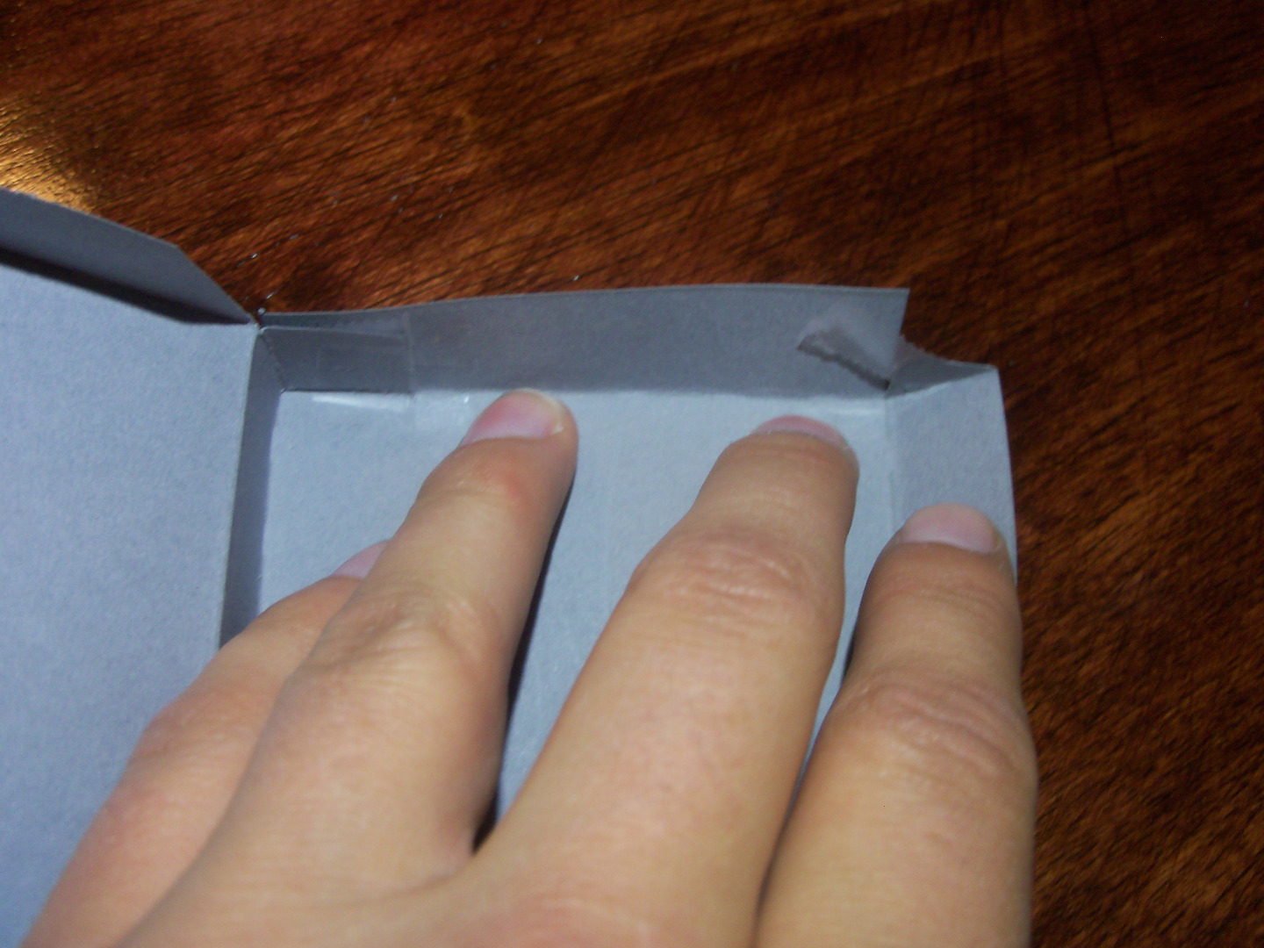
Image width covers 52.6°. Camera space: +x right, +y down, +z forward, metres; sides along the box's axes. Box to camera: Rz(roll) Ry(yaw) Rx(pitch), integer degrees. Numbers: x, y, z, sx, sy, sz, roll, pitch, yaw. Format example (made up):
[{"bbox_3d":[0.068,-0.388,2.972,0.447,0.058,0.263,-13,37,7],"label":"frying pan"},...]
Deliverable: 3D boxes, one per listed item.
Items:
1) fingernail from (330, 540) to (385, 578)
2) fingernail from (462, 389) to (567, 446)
[{"bbox_3d":[-0.030,0.011,0.148,0.009,0.003,0.010,5,24,20],"label":"fingernail"},{"bbox_3d":[-0.014,-0.007,0.154,0.011,0.003,0.012,1,24,16],"label":"fingernail"}]

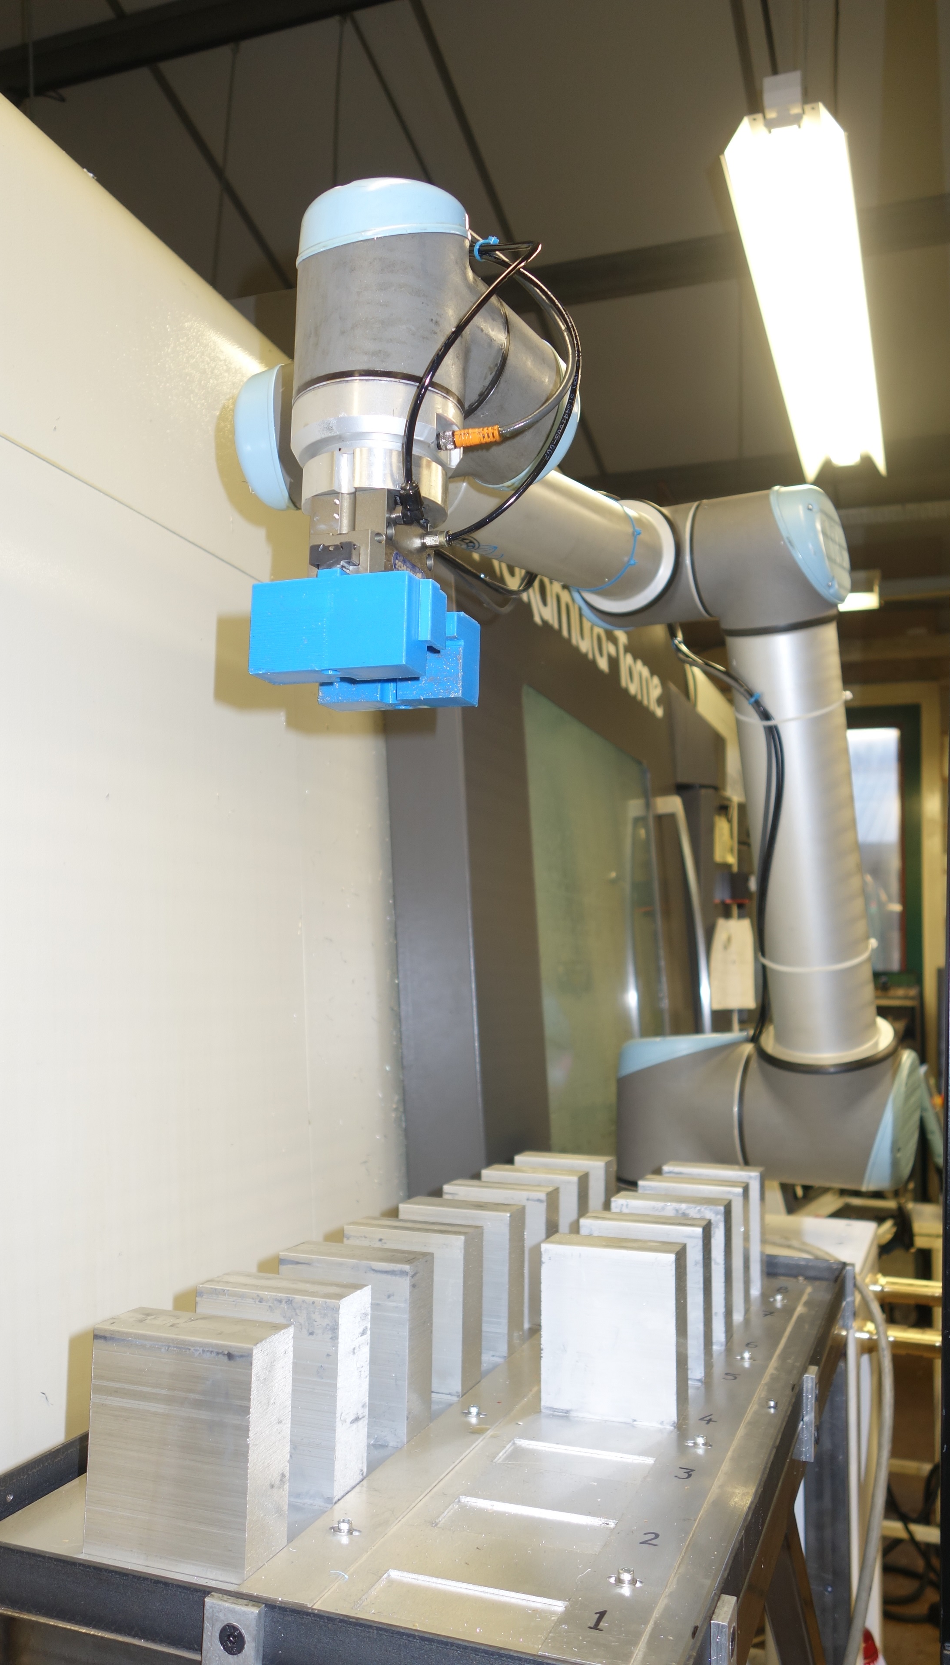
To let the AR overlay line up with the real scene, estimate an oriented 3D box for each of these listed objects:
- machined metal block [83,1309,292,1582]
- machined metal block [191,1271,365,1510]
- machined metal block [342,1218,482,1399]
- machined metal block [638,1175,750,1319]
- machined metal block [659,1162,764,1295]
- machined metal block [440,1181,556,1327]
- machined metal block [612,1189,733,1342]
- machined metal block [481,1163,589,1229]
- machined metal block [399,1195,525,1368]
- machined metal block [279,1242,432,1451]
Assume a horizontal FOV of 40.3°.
[{"bbox_3d":[-0.143,0.305,0.650,0.091,0.109,0.040,-2,-7,20],"label":"machined metal block"},{"bbox_3d":[-0.110,0.315,0.740,0.091,0.109,0.040,-2,-7,20],"label":"machined metal block"},{"bbox_3d":[-0.044,0.336,0.920,0.091,0.109,0.040,-2,-7,20],"label":"machined metal block"},{"bbox_3d":[0.192,0.362,1.131,0.091,0.110,0.037,-2,-7,20],"label":"machined metal block"},{"bbox_3d":[0.235,0.387,1.270,0.095,0.114,0.037,-1,-7,20],"label":"machined metal block"},{"bbox_3d":[0.023,0.369,1.133,0.094,0.114,0.041,-1,-7,20],"label":"machined metal block"},{"bbox_3d":[0.165,0.366,1.084,0.095,0.114,0.037,-1,-7,20],"label":"machined metal block"},{"bbox_3d":[0.055,0.367,1.189,0.091,0.109,0.040,-2,-7,20],"label":"machined metal block"},{"bbox_3d":[-0.011,0.358,1.039,0.094,0.114,0.041,-1,-7,20],"label":"machined metal block"},{"bbox_3d":[-0.077,0.326,0.830,0.091,0.109,0.040,-2,-7,20],"label":"machined metal block"}]

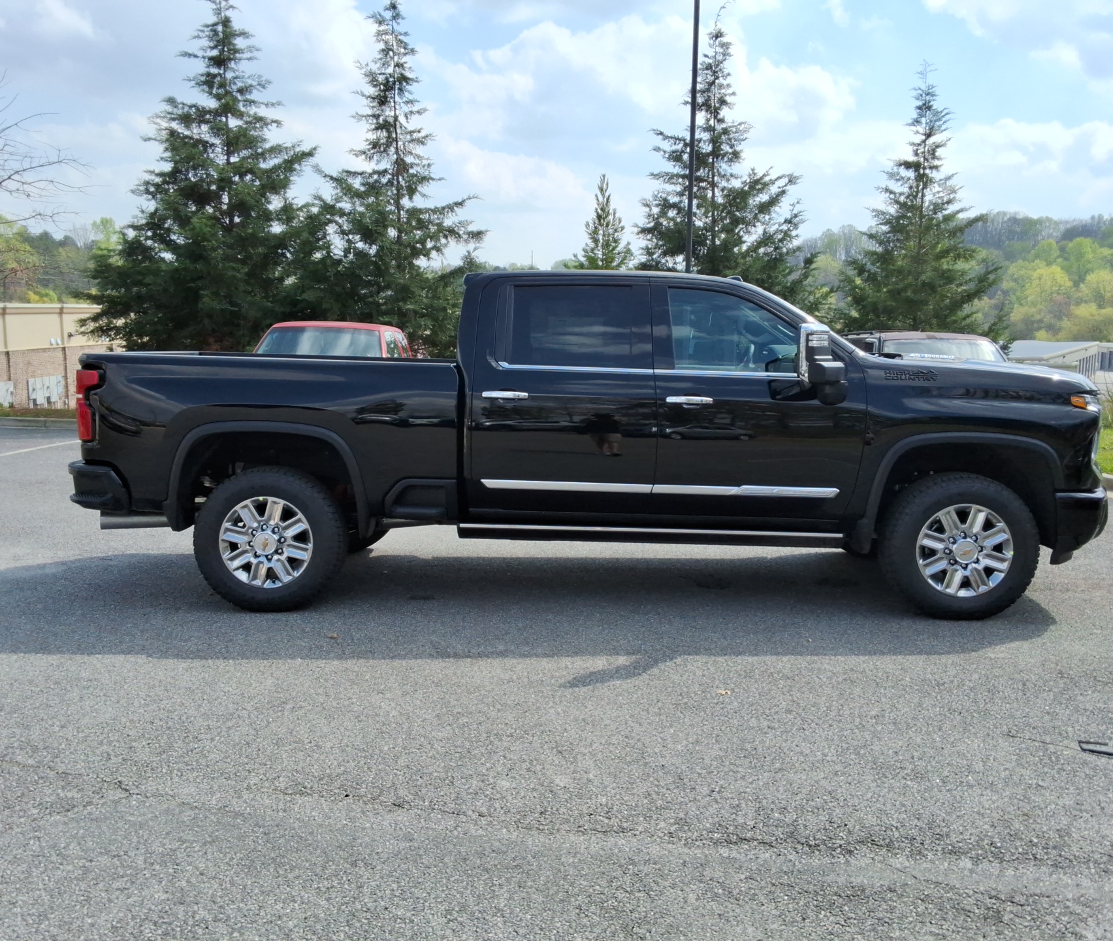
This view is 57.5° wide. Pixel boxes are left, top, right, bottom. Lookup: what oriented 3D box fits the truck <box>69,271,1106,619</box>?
[{"bbox_3d":[0.177,-0.285,6.761,6.350,2.030,2.200,1,8,1],"label":"truck"}]

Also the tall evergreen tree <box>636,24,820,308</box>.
[{"bbox_3d":[3.133,-4.431,18.361,3.600,7.068,3.600,0,8,0],"label":"tall evergreen tree"}]

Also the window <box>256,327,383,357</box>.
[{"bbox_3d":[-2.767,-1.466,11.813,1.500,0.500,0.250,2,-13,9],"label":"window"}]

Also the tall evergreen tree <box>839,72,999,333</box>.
[{"bbox_3d":[6.509,-3.939,18.023,3.200,6.230,3.200,0,8,0],"label":"tall evergreen tree"}]

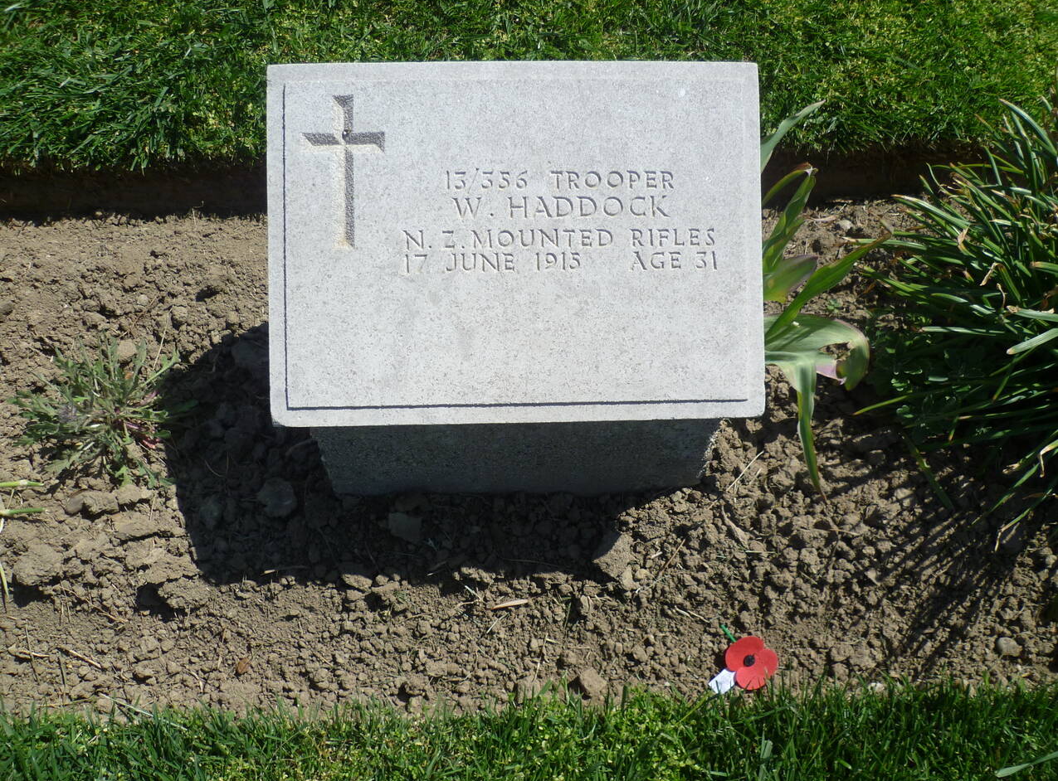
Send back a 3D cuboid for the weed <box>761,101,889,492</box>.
[{"bbox_3d":[0.366,-0.130,1.177,0.220,0.360,0.370,-1,54,-2],"label":"weed"}]

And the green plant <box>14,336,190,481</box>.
[{"bbox_3d":[-0.608,0.029,1.215,0.240,0.075,0.225,-1,54,-2],"label":"green plant"}]

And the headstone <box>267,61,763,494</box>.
[{"bbox_3d":[-0.013,-0.099,1.024,0.508,0.555,0.405,-1,54,-2],"label":"headstone"}]

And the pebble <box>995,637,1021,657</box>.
[{"bbox_3d":[0.599,0.322,1.071,0.031,0.018,0.023,-1,54,-2],"label":"pebble"}]

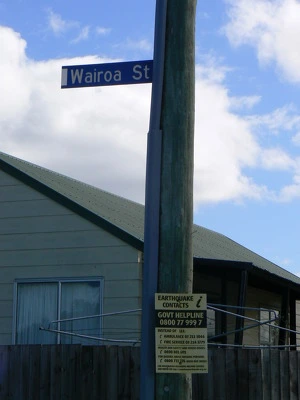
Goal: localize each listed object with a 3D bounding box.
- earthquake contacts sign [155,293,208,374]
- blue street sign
[{"bbox_3d":[0.228,0.969,8.150,0.382,0.575,0.012,-1,-7,3],"label":"earthquake contacts sign"},{"bbox_3d":[-0.326,-0.943,8.420,0.760,0.172,0.026,-1,-8,22],"label":"blue street sign"}]

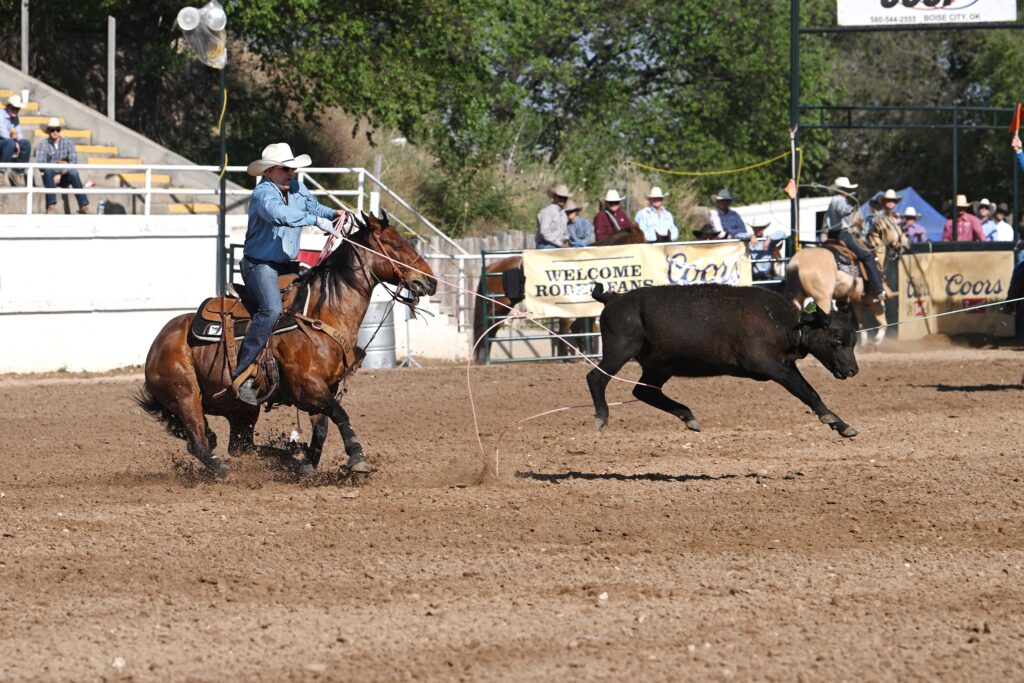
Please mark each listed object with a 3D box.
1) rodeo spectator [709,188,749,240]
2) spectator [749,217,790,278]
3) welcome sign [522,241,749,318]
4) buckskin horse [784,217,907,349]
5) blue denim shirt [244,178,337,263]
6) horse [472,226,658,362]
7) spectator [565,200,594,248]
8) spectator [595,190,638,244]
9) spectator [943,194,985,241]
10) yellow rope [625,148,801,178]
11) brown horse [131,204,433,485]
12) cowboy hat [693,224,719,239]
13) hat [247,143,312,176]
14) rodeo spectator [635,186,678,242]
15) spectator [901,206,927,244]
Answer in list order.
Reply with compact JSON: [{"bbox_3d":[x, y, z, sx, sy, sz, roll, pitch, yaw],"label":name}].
[{"bbox_3d":[3.163,-1.386,66.519,0.600,1.700,0.550,0,1,3],"label":"rodeo spectator"},{"bbox_3d":[3.619,-0.909,65.520,0.680,1.780,0.480,0,1,0],"label":"spectator"},{"bbox_3d":[1.696,-0.845,62.500,3.080,0.920,0.050,-2,1,0],"label":"welcome sign"},{"bbox_3d":[4.961,-0.875,67.500,2.100,1.950,0.650,-1,2,-38],"label":"buckskin horse"},{"bbox_3d":[-1.460,-0.798,30.000,0.540,0.560,0.500,1,2,34],"label":"blue denim shirt"},{"bbox_3d":[0.738,-0.661,64.000,2.500,1.880,0.600,0,1,0],"label":"horse"},{"bbox_3d":[0.986,-1.315,66.500,0.550,1.500,0.600,1,2,27],"label":"spectator"},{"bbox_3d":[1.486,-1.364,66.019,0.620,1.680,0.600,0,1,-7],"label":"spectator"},{"bbox_3d":[7.208,-1.436,72.520,0.620,1.780,0.430,0,1,0],"label":"spectator"},{"bbox_3d":[2.863,-2.556,65.000,2.500,0.400,0.060,0,1,0],"label":"yellow rope"},{"bbox_3d":[-1.486,0.016,30.000,1.950,1.740,0.650,0,1,9],"label":"brown horse"},{"bbox_3d":[2.792,-1.583,65.500,0.370,0.170,0.400,0,1,0],"label":"cowboy hat"},{"bbox_3d":[-1.487,-1.164,29.100,0.410,0.190,0.360,2,9,31],"label":"hat"},{"bbox_3d":[2.080,-1.410,65.500,0.650,1.600,0.600,0,1,0],"label":"rodeo spectator"},{"bbox_3d":[6.263,-1.326,71.000,0.500,1.580,0.420,0,1,6],"label":"spectator"}]

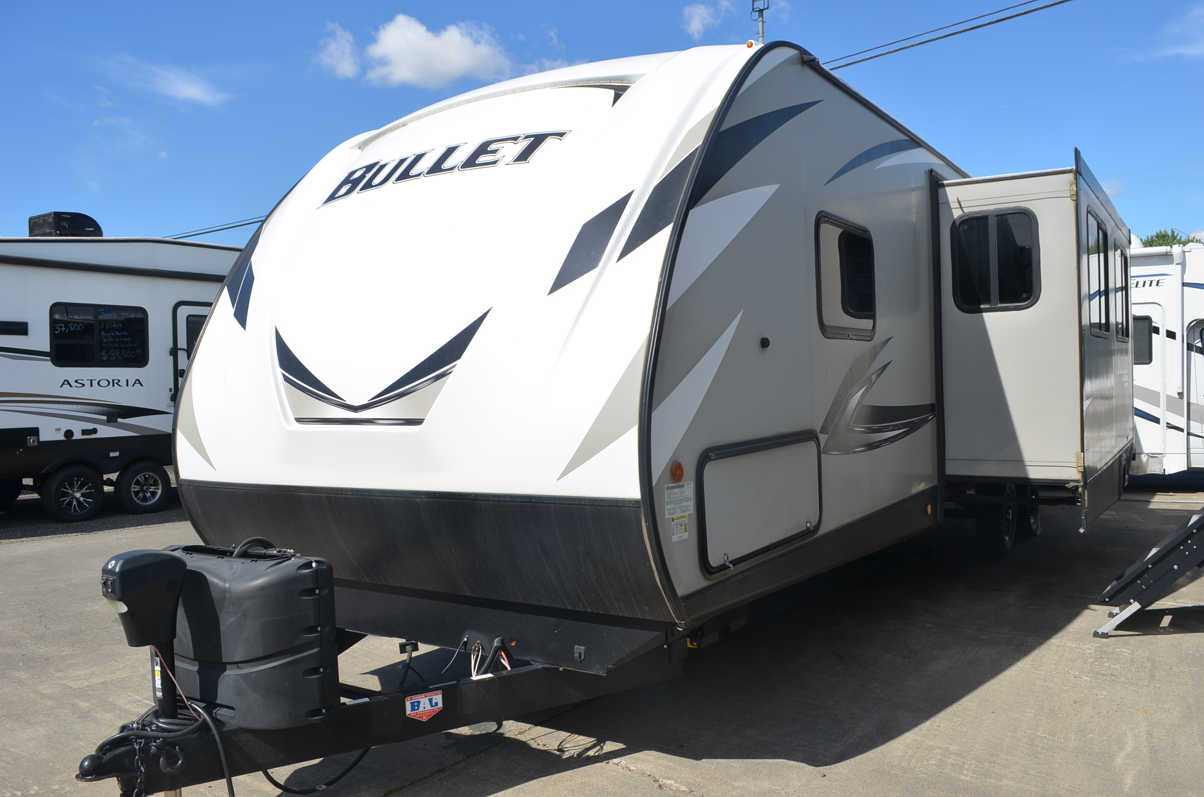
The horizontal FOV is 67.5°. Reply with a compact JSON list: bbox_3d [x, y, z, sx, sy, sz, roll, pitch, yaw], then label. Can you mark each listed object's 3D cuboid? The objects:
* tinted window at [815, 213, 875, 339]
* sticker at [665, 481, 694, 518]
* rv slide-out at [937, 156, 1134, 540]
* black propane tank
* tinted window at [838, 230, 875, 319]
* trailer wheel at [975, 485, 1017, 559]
[{"bbox_3d":[1.157,-0.555,4.228,0.040,0.550,0.765,-2,1,34],"label":"tinted window"},{"bbox_3d":[0.245,0.319,2.851,0.006,0.105,0.180,-2,1,34],"label":"sticker"},{"bbox_3d":[3.435,-0.362,6.857,0.780,2.140,3.780,-2,1,34],"label":"rv slide-out"},{"bbox_3d":[-1.168,0.737,2.925,0.670,0.485,0.360,-2,1,34],"label":"black propane tank"},{"bbox_3d":[1.227,-0.584,4.342,0.030,0.390,0.475,-2,1,34],"label":"tinted window"},{"bbox_3d":[3.248,0.915,7.425,0.210,0.670,0.670,-2,1,34],"label":"trailer wheel"}]

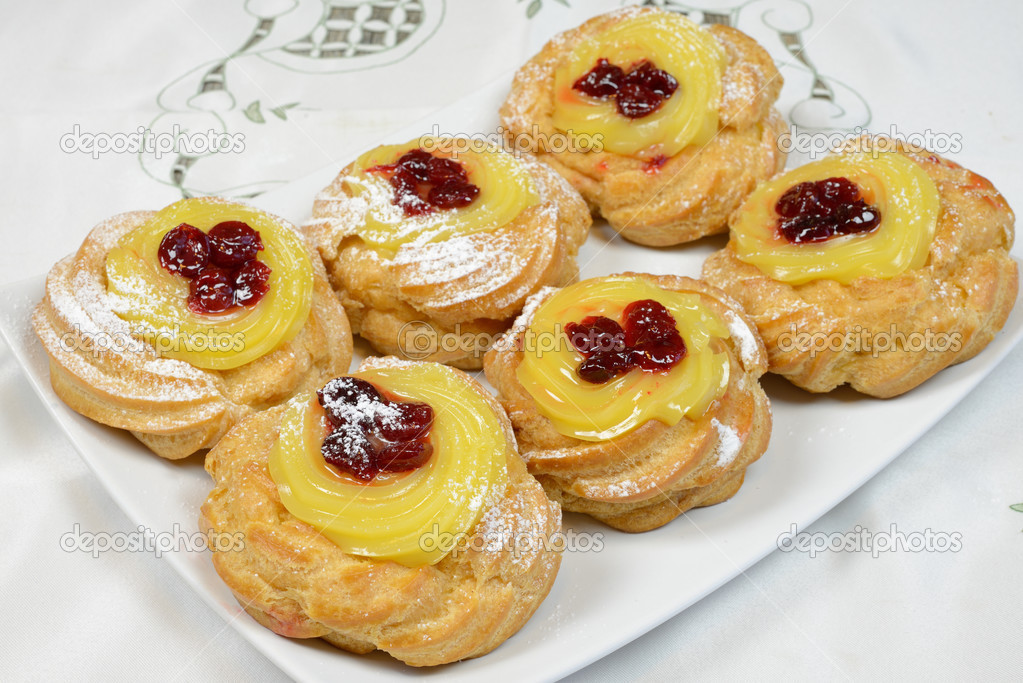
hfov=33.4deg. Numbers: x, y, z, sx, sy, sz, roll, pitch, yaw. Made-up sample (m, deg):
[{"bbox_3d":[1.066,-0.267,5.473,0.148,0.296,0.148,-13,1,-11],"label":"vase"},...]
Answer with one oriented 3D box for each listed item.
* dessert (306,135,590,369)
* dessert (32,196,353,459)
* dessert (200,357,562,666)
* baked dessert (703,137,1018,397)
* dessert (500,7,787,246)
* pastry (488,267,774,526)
[{"bbox_3d":[-0.019,-0.029,0.522,0.087,0.042,0.087,0,47,0],"label":"dessert"},{"bbox_3d":[-0.093,-0.006,0.501,0.092,0.041,0.092,0,47,0],"label":"dessert"},{"bbox_3d":[-0.034,0.043,0.455,0.096,0.040,0.096,0,47,0],"label":"dessert"},{"bbox_3d":[0.105,-0.024,0.517,0.094,0.043,0.094,0,47,0],"label":"baked dessert"},{"bbox_3d":[0.043,-0.072,0.559,0.093,0.048,0.093,0,47,0],"label":"dessert"},{"bbox_3d":[0.032,0.016,0.479,0.080,0.043,0.080,0,47,0],"label":"pastry"}]

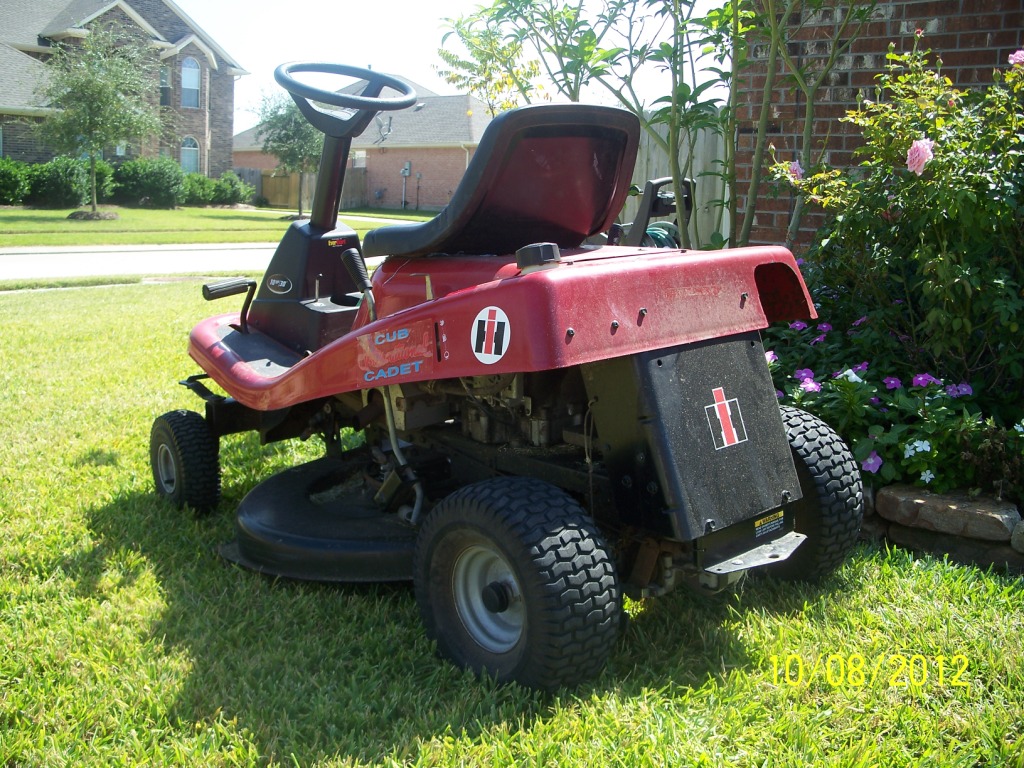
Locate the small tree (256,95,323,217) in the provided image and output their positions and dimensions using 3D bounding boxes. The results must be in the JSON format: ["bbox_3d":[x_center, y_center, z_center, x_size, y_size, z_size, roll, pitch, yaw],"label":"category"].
[{"bbox_3d":[-6.466,-6.933,33.156,2.423,3.678,2.423,1,11,0],"label":"small tree"}]

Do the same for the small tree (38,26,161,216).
[{"bbox_3d":[-12.063,-7.556,31.504,3.684,5.296,3.684,1,11,0],"label":"small tree"}]

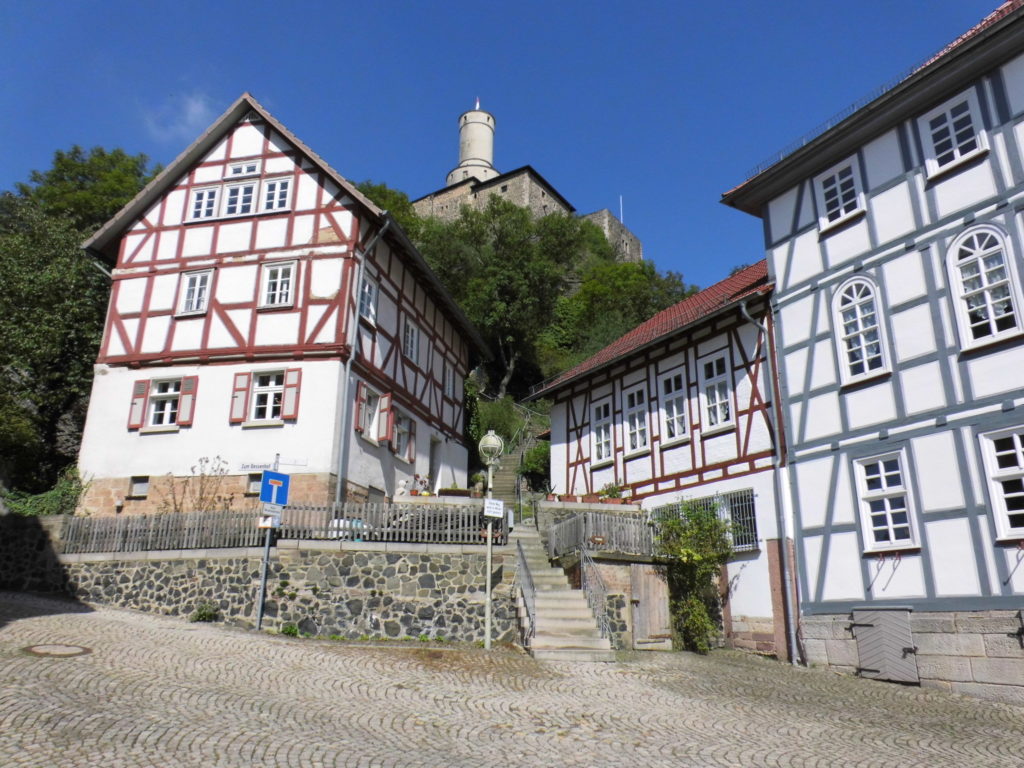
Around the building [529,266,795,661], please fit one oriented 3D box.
[{"bbox_3d":[6.049,1.593,19.122,7.500,10.050,9.593,9,-19,-26],"label":"building"}]

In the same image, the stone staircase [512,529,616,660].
[{"bbox_3d":[0.592,4.137,15.526,1.400,2.880,5.200,4,-18,-10],"label":"stone staircase"}]

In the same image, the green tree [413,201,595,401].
[{"bbox_3d":[-0.392,-4.750,39.167,8.837,11.273,8.500,1,-17,0],"label":"green tree"}]

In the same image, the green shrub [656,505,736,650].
[{"bbox_3d":[3.681,3.878,14.937,0.950,2.922,1.300,9,-19,-26],"label":"green shrub"}]

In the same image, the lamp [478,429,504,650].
[{"bbox_3d":[-0.382,2.779,13.585,0.430,3.972,0.430,1,-17,0],"label":"lamp"}]

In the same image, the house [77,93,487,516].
[{"bbox_3d":[-6.138,-0.711,23.032,8.684,11.858,10.224,-3,-18,12],"label":"house"}]

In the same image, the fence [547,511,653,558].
[{"bbox_3d":[2.021,3.721,17.689,1.723,0.836,3.052,5,-18,-13],"label":"fence"}]

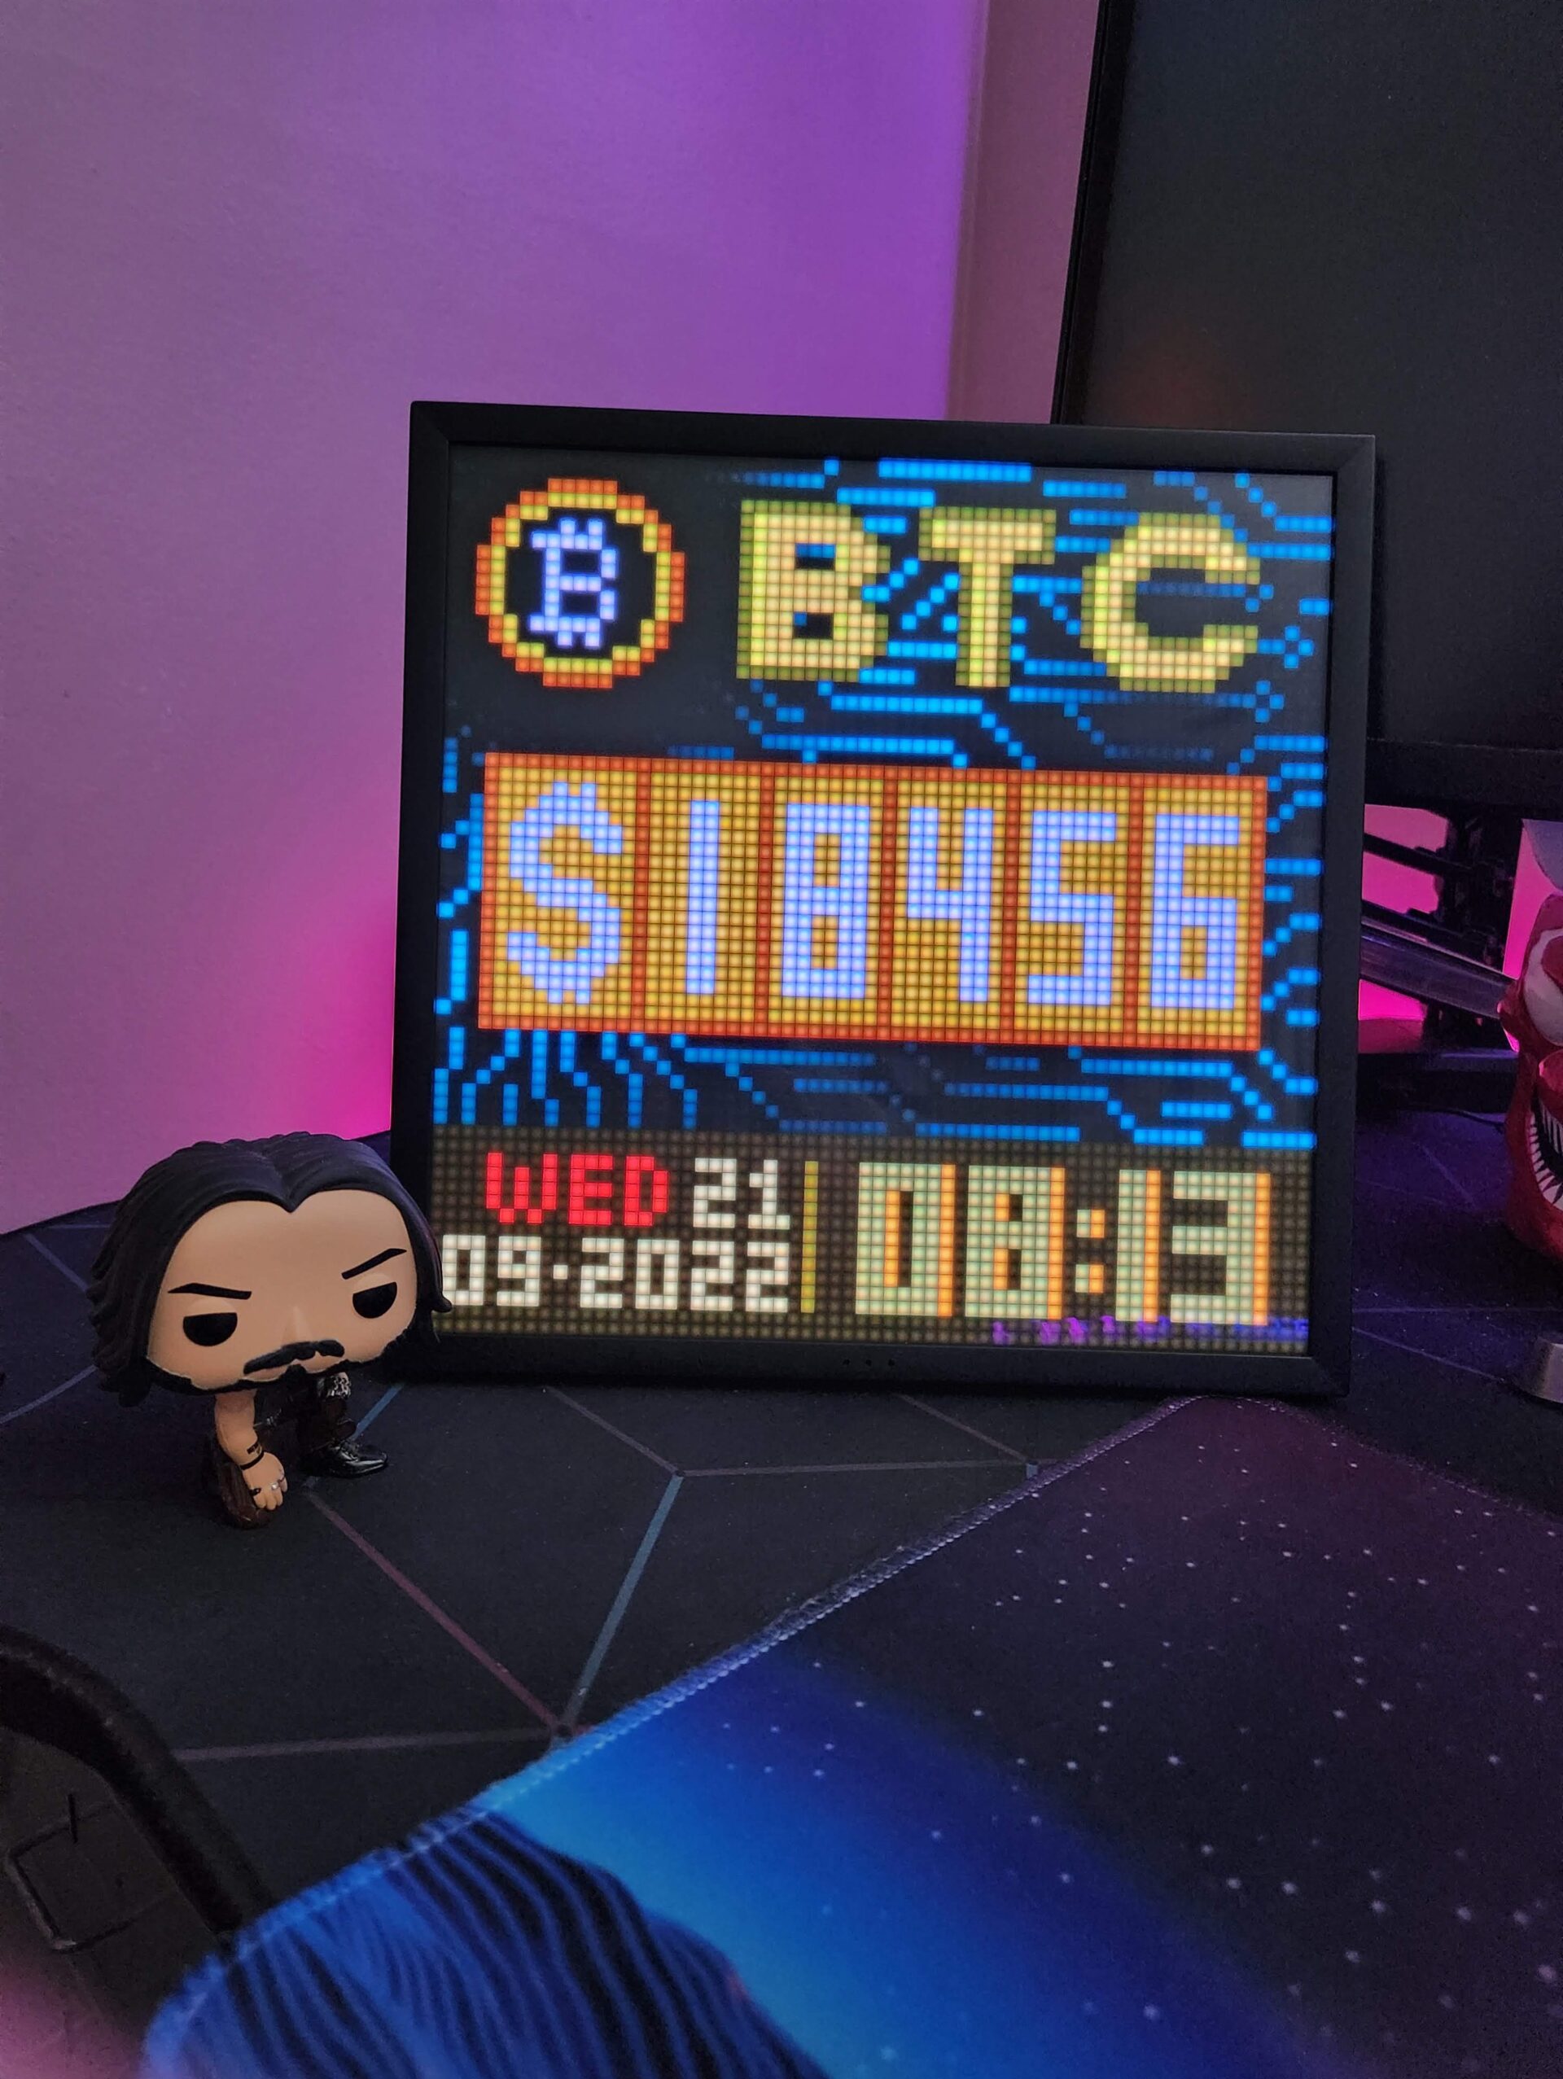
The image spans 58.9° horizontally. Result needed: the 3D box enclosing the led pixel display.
[{"bbox_3d":[0.028,-0.036,0.388,0.263,0.263,0.024,1,0,-2],"label":"led pixel display"}]

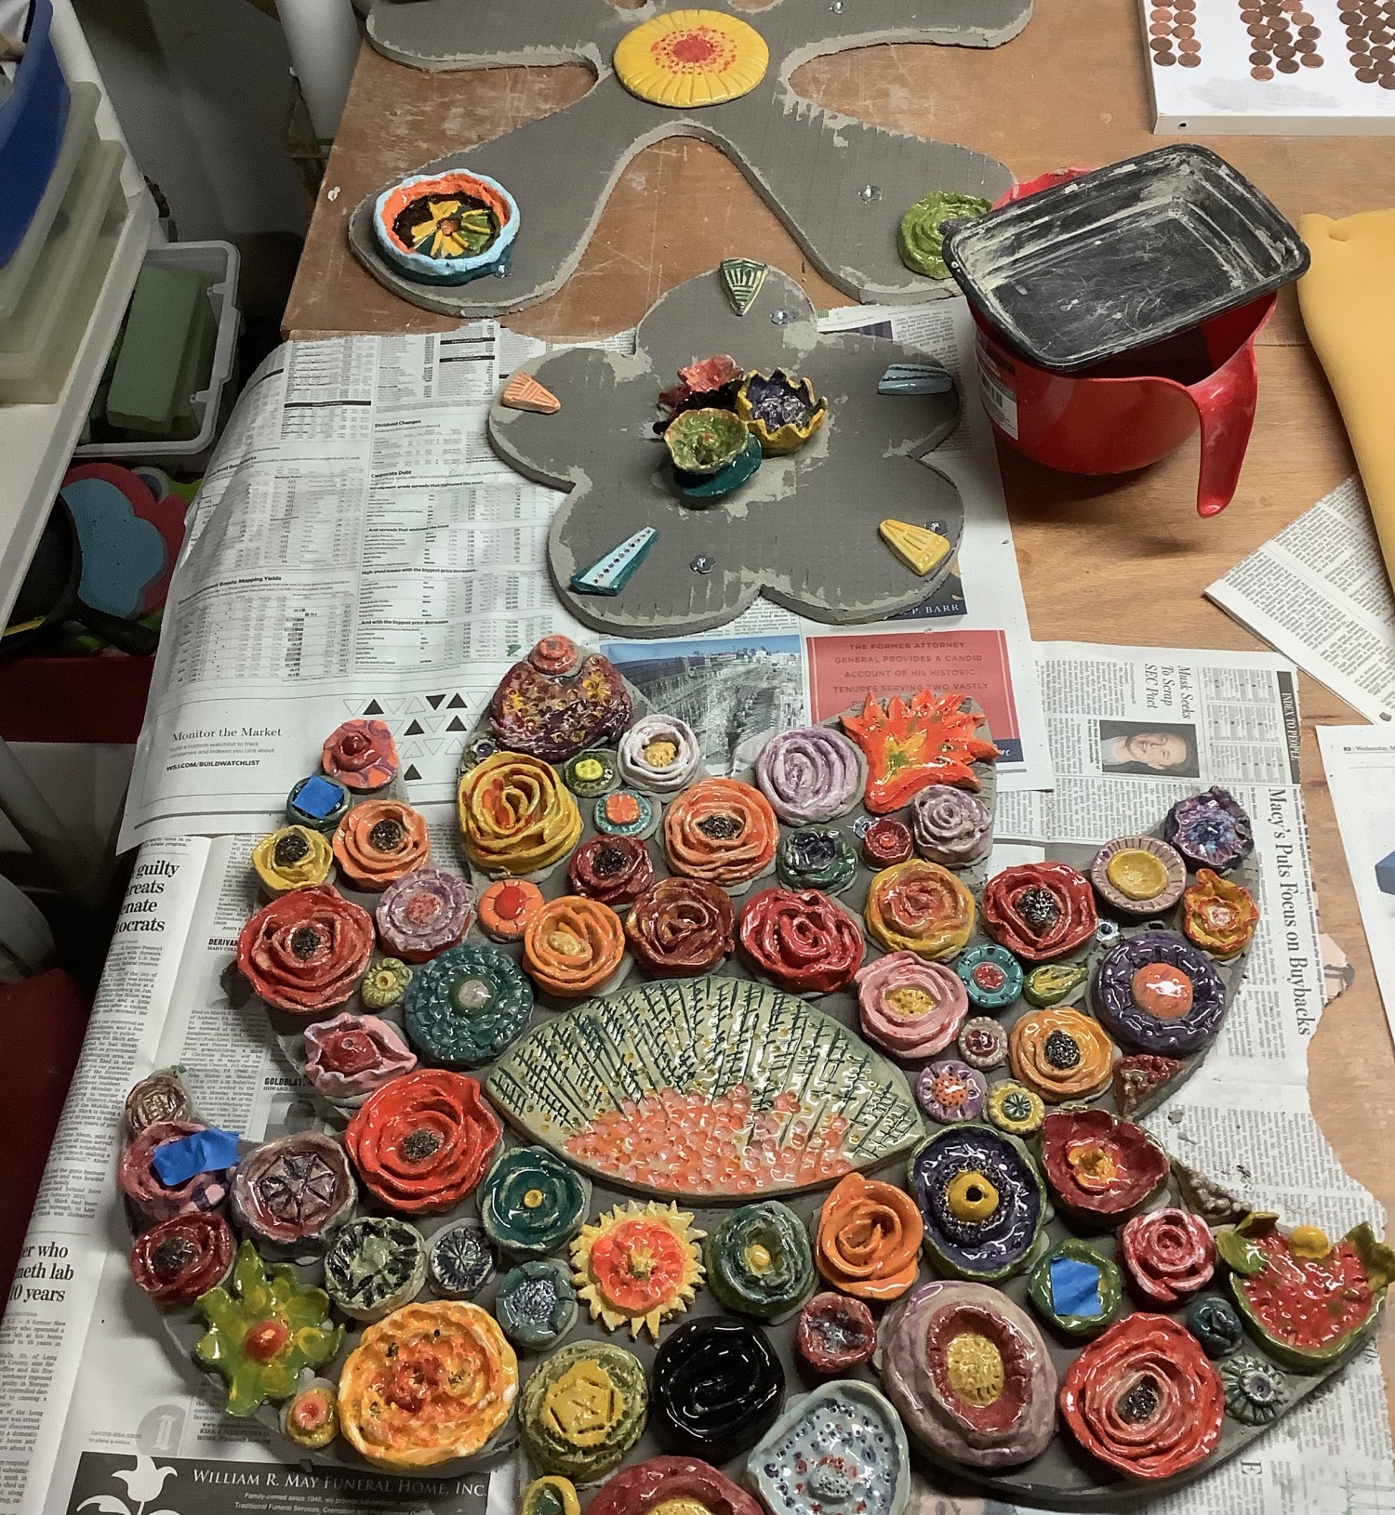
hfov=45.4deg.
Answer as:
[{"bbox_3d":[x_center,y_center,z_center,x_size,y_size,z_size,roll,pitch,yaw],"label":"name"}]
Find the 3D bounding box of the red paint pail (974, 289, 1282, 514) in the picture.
[{"bbox_3d":[0.285,-0.272,1.154,0.185,0.147,0.240,-28,60,-14],"label":"red paint pail"}]

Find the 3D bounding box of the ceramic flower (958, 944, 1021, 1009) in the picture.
[{"bbox_3d":[0.172,0.127,0.978,0.038,0.013,0.038,-2,56,2],"label":"ceramic flower"}]

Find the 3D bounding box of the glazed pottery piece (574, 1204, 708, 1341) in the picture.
[{"bbox_3d":[-0.032,0.272,0.888,0.071,0.020,0.071,-2,56,2],"label":"glazed pottery piece"}]

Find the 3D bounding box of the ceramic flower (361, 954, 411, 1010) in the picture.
[{"bbox_3d":[-0.186,0.133,0.993,0.030,0.017,0.032,-2,56,2],"label":"ceramic flower"}]

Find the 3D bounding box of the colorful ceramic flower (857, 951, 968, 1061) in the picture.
[{"bbox_3d":[0.124,0.142,0.963,0.063,0.026,0.065,-2,56,2],"label":"colorful ceramic flower"}]

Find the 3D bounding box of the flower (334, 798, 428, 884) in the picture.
[{"bbox_3d":[-0.198,0.053,1.048,0.061,0.020,0.060,-4,57,0],"label":"flower"}]

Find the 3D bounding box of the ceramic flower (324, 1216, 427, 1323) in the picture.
[{"bbox_3d":[-0.170,0.270,0.879,0.052,0.023,0.051,-4,57,0],"label":"ceramic flower"}]

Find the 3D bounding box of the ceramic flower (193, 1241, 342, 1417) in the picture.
[{"bbox_3d":[-0.227,0.303,0.885,0.080,0.024,0.090,-4,57,0],"label":"ceramic flower"}]

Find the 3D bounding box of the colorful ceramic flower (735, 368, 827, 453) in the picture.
[{"bbox_3d":[0.061,-0.254,1.230,0.066,0.034,0.061,-2,56,2],"label":"colorful ceramic flower"}]

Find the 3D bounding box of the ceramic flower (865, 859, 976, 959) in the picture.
[{"bbox_3d":[0.133,0.090,0.985,0.064,0.022,0.062,-4,57,0],"label":"ceramic flower"}]

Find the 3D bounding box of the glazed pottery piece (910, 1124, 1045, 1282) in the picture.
[{"bbox_3d":[0.148,0.242,0.891,0.068,0.030,0.084,-14,56,-6],"label":"glazed pottery piece"}]

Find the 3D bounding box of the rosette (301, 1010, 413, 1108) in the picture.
[{"bbox_3d":[-0.190,0.175,0.947,0.066,0.027,0.052,11,59,10],"label":"rosette"}]

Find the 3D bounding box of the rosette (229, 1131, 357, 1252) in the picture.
[{"bbox_3d":[-0.216,0.237,0.900,0.066,0.027,0.061,-4,57,0],"label":"rosette"}]

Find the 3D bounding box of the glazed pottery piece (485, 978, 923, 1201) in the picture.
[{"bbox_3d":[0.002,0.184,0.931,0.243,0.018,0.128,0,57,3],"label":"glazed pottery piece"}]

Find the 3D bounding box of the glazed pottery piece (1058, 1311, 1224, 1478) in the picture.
[{"bbox_3d":[0.217,0.319,0.826,0.079,0.032,0.078,-5,57,0],"label":"glazed pottery piece"}]

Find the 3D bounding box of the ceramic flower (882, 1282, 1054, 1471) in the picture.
[{"bbox_3d":[0.137,0.307,0.836,0.073,0.032,0.097,-37,62,-20],"label":"ceramic flower"}]

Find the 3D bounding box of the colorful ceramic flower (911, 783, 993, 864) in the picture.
[{"bbox_3d":[0.160,0.039,1.039,0.049,0.022,0.050,-4,57,0],"label":"colorful ceramic flower"}]

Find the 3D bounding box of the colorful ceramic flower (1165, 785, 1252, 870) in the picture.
[{"bbox_3d":[0.315,0.045,1.026,0.054,0.024,0.058,-4,57,0],"label":"colorful ceramic flower"}]

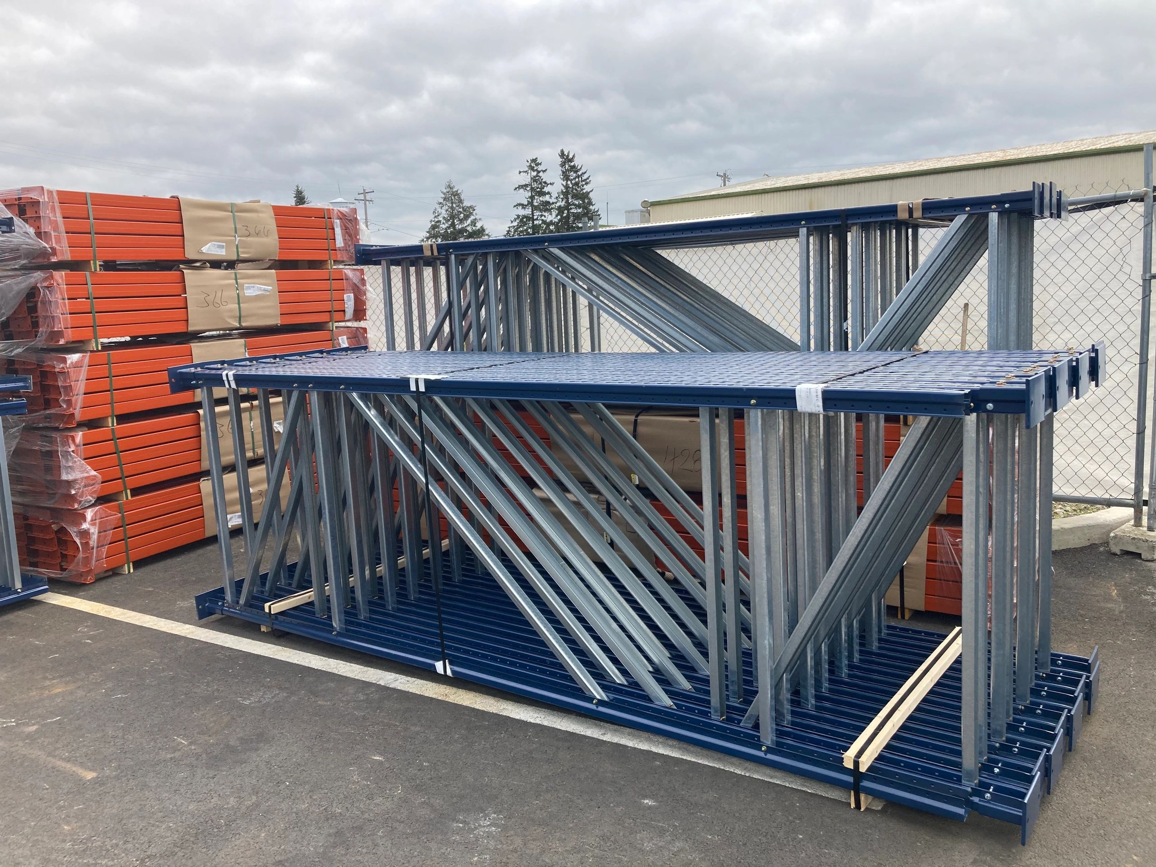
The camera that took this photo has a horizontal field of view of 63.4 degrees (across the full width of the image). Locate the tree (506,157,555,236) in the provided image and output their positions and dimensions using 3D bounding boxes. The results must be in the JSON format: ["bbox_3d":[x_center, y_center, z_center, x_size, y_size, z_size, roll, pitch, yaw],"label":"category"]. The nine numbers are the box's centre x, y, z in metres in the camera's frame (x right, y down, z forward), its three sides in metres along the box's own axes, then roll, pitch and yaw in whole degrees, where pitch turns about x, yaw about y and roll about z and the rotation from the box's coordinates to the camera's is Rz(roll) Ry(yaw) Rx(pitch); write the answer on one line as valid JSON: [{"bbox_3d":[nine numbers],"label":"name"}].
[{"bbox_3d":[-4.290,-19.350,90.000,5.690,14.100,5.690,-3,9,0],"label":"tree"}]

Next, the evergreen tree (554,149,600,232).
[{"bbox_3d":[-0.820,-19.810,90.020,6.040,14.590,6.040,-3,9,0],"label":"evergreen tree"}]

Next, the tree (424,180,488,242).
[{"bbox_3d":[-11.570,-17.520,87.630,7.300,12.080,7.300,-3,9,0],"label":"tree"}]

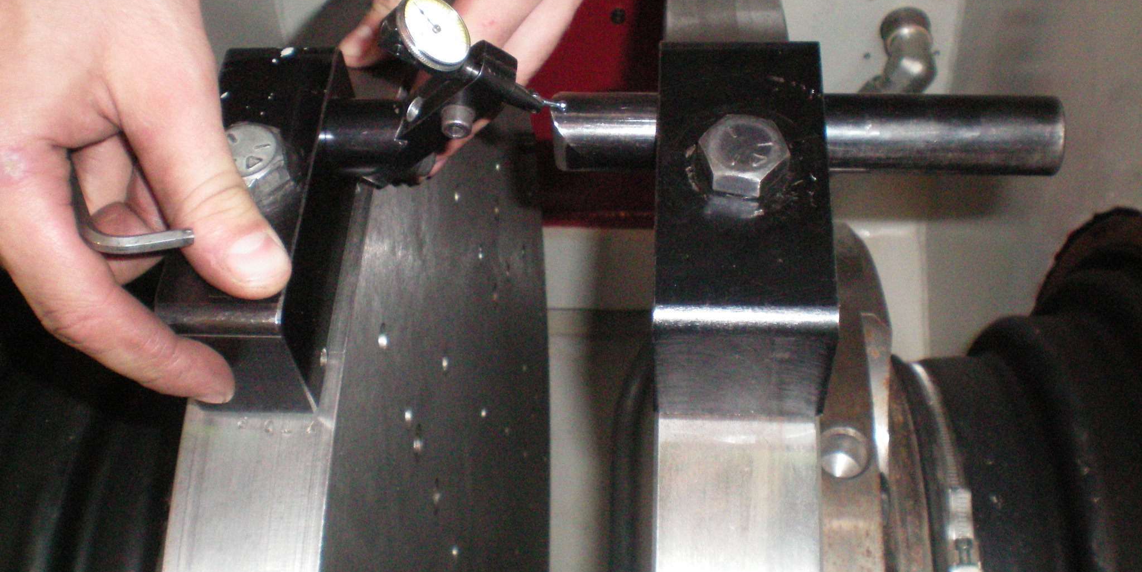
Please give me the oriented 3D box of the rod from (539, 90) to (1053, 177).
[{"bbox_3d":[0.074,-0.050,0.409,0.161,0.026,0.026,1,39,5],"label":"rod"}]

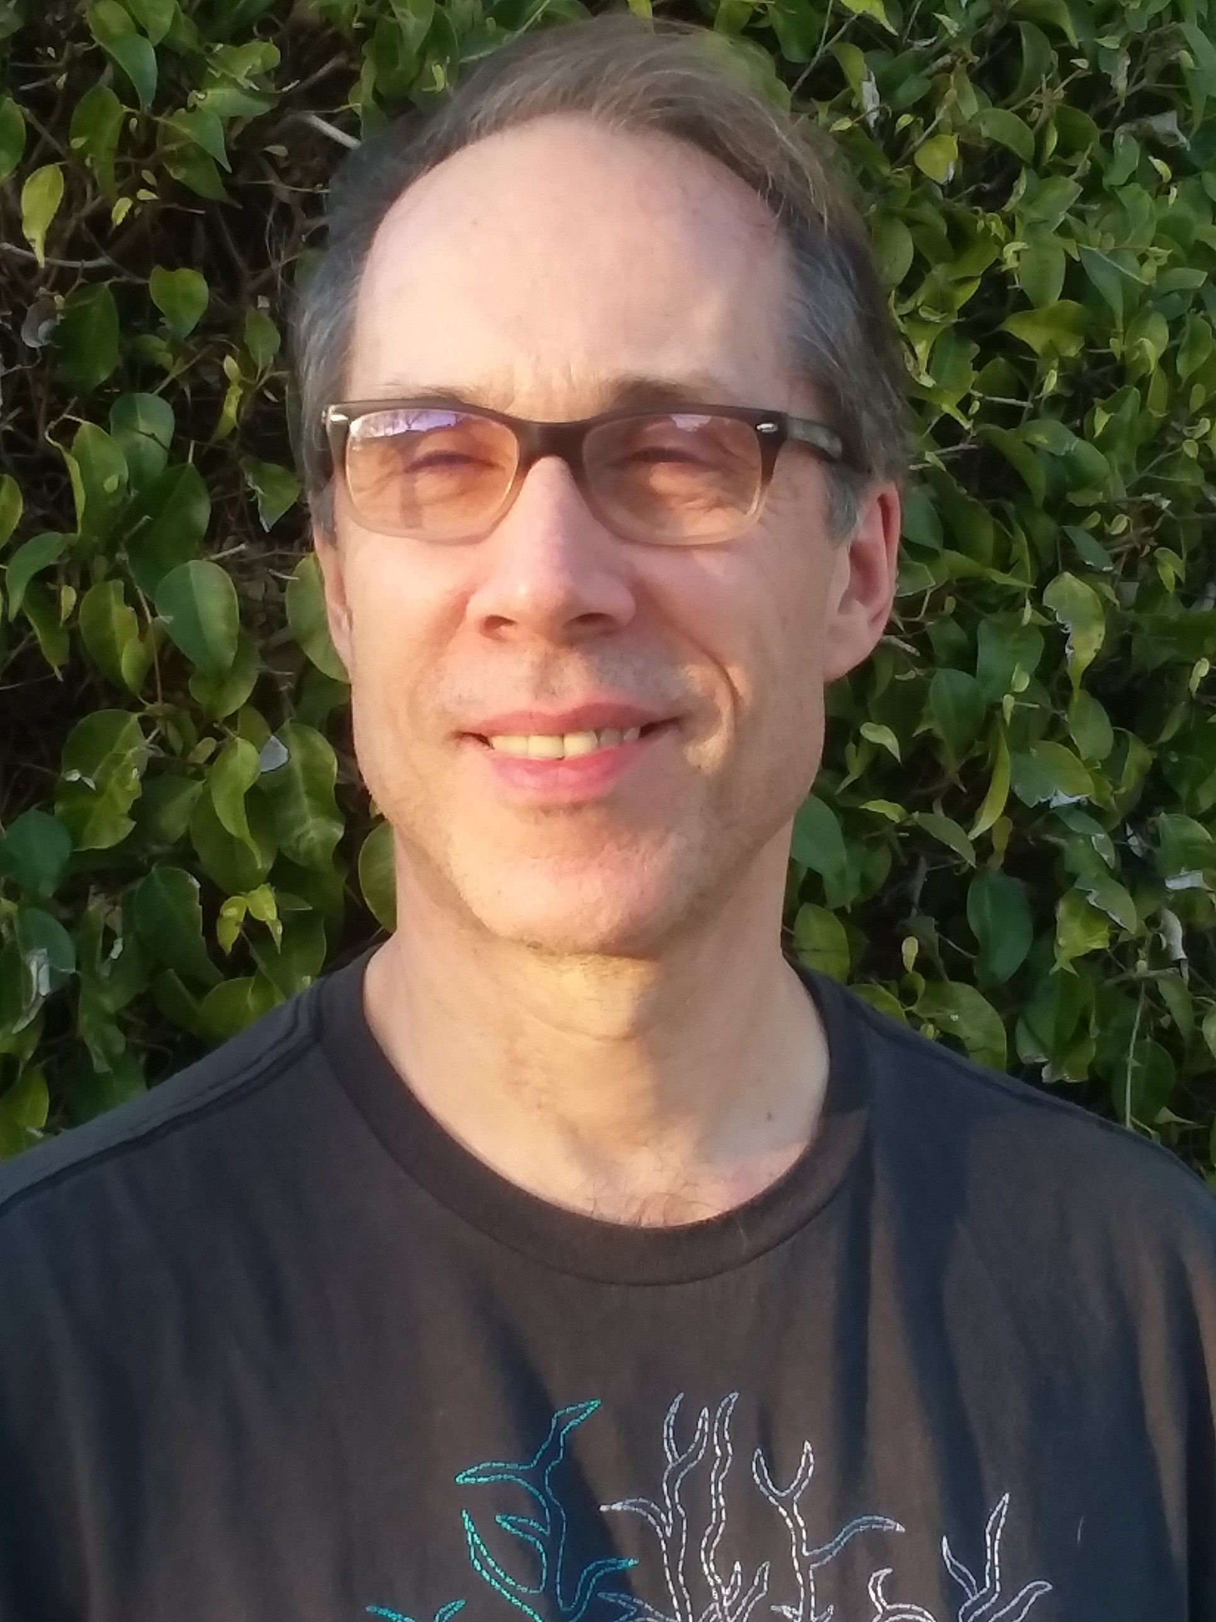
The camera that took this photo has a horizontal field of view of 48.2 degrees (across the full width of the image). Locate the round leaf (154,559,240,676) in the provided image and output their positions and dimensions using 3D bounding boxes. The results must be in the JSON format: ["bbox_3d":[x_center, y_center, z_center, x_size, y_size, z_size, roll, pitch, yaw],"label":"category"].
[{"bbox_3d":[-0.242,-0.115,0.800,0.048,0.070,0.016,-8,-15,-5],"label":"round leaf"}]

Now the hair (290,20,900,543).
[{"bbox_3d":[-0.001,-0.168,0.470,0.195,0.200,0.200,1,0,12],"label":"hair"}]

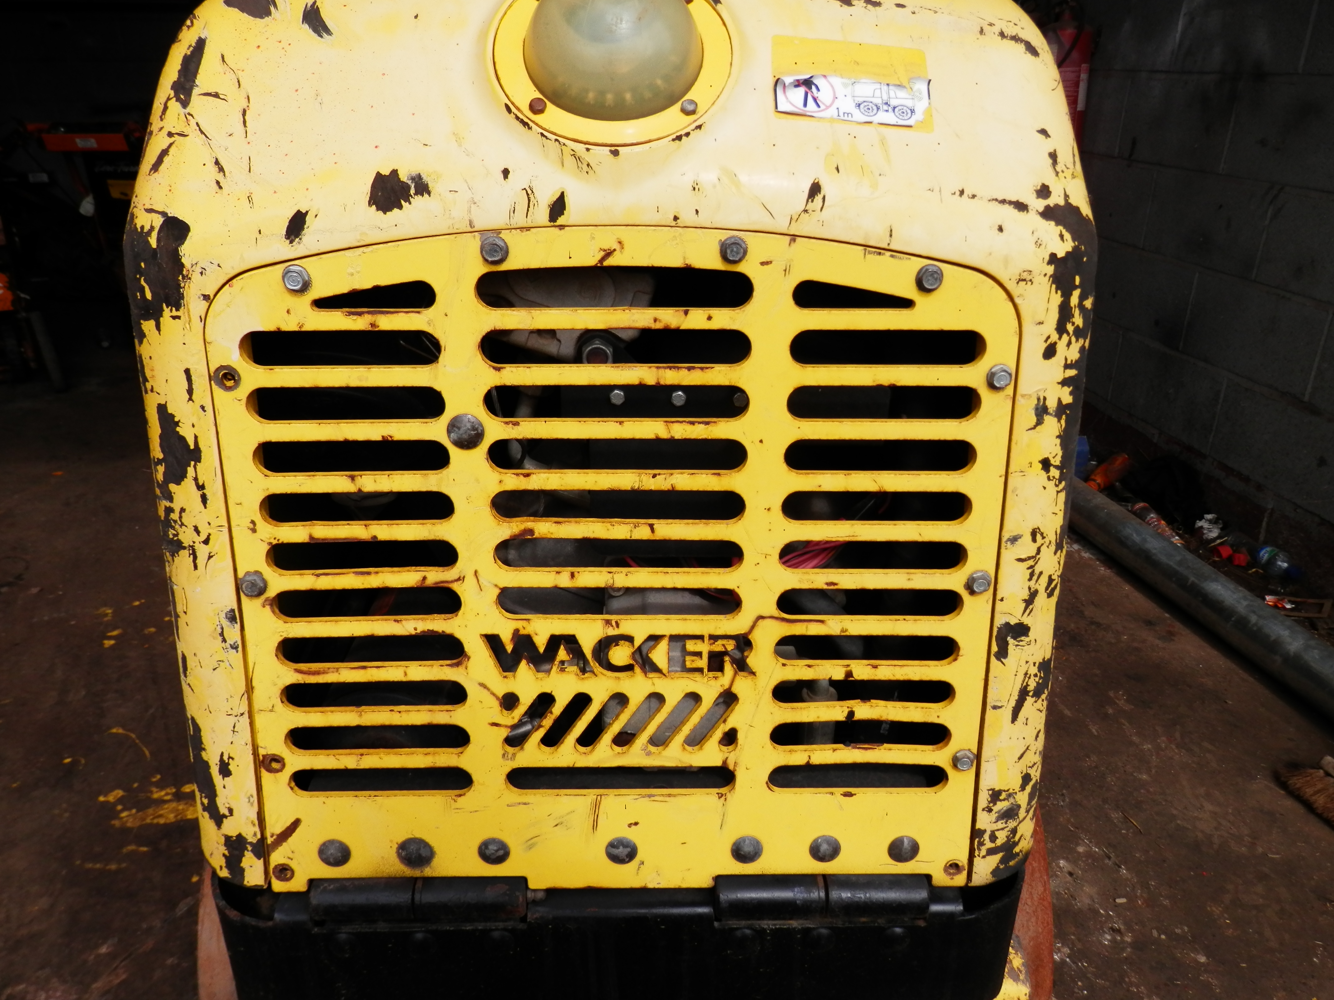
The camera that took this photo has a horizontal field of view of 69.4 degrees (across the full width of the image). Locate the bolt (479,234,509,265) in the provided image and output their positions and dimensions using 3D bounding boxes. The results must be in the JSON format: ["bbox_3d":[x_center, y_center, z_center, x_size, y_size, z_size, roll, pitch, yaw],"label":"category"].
[{"bbox_3d":[-0.090,-0.130,0.500,0.015,0.015,0.007,0,18,-1],"label":"bolt"}]

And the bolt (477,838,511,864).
[{"bbox_3d":[-0.110,0.225,0.615,0.021,0.021,0.006,0,18,-1],"label":"bolt"}]

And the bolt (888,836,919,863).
[{"bbox_3d":[0.152,0.224,0.619,0.021,0.021,0.006,0,18,-1],"label":"bolt"}]

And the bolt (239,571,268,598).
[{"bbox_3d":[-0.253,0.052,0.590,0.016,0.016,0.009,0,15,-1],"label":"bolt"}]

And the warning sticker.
[{"bbox_3d":[0.099,-0.214,0.515,0.085,0.029,0.002,2,-16,-7],"label":"warning sticker"}]

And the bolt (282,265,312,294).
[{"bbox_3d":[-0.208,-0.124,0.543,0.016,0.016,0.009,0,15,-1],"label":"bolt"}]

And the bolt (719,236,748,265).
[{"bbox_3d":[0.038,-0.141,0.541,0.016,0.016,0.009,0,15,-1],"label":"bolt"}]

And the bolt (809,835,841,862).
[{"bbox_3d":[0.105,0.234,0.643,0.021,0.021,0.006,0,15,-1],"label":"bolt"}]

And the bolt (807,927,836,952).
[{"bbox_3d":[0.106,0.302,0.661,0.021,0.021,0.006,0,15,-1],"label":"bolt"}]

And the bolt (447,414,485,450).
[{"bbox_3d":[-0.111,-0.038,0.530,0.021,0.021,0.006,0,18,-1],"label":"bolt"}]

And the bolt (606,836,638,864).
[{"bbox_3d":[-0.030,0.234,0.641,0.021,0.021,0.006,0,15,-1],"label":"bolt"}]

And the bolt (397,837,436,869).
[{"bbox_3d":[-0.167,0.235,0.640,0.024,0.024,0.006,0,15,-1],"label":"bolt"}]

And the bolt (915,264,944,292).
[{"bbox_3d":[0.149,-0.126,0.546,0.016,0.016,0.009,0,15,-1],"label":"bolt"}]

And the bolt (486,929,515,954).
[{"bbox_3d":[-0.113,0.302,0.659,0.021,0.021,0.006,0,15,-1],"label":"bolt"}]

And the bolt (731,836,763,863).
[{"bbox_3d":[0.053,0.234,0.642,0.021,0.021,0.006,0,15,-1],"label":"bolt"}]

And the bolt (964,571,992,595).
[{"bbox_3d":[0.181,0.048,0.561,0.015,0.015,0.007,0,18,-1],"label":"bolt"}]

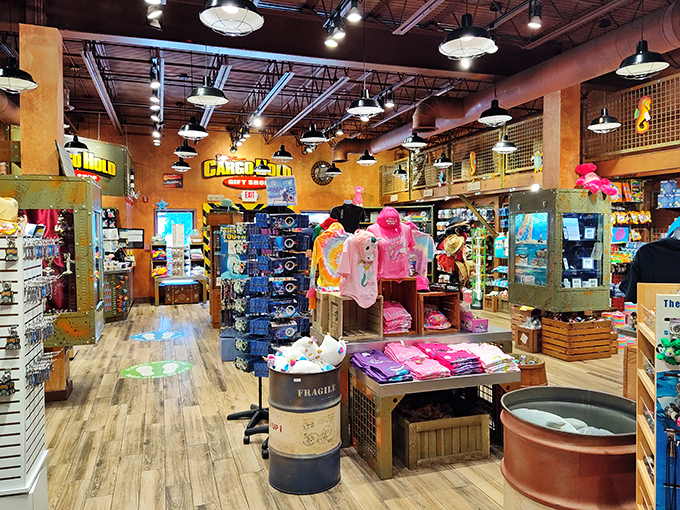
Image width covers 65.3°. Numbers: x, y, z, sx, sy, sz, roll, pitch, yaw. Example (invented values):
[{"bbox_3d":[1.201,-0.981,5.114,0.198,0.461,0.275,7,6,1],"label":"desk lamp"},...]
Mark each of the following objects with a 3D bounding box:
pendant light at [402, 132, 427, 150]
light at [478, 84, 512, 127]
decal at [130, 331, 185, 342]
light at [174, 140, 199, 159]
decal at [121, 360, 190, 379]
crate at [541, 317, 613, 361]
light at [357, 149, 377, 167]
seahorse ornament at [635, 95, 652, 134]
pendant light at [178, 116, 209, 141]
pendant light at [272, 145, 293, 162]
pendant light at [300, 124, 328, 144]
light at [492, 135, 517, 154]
[{"bbox_3d":[1.044,-1.617,7.431,0.365,0.285,0.365,0,2,0],"label":"pendant light"},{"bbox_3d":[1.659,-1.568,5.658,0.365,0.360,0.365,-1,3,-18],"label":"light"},{"bbox_3d":[-2.789,1.231,8.137,0.790,0.005,0.790,-1,2,-19],"label":"decal"},{"bbox_3d":[-2.360,-1.623,8.154,0.365,0.275,0.365,-1,3,-18],"label":"light"},{"bbox_3d":[-2.124,1.332,6.175,0.820,0.006,0.820,-1,3,-24],"label":"decal"},{"bbox_3d":[3.011,1.059,6.766,0.650,0.450,0.480,-1,3,-18],"label":"crate"},{"bbox_3d":[0.463,-1.655,9.097,0.365,0.275,0.365,0,3,0],"label":"light"},{"bbox_3d":[3.487,-1.608,6.094,0.040,0.443,0.229,-1,3,-19],"label":"seahorse ornament"},{"bbox_3d":[-1.805,-1.579,6.530,0.365,0.285,0.365,-1,2,-19],"label":"pendant light"},{"bbox_3d":[-0.941,-1.661,8.721,0.360,0.270,0.360,-1,3,-19],"label":"pendant light"},{"bbox_3d":[-0.339,-1.568,6.911,0.365,0.265,0.365,0,3,0],"label":"pendant light"},{"bbox_3d":[2.435,-1.633,7.836,0.360,0.270,0.360,-1,3,-19],"label":"light"}]

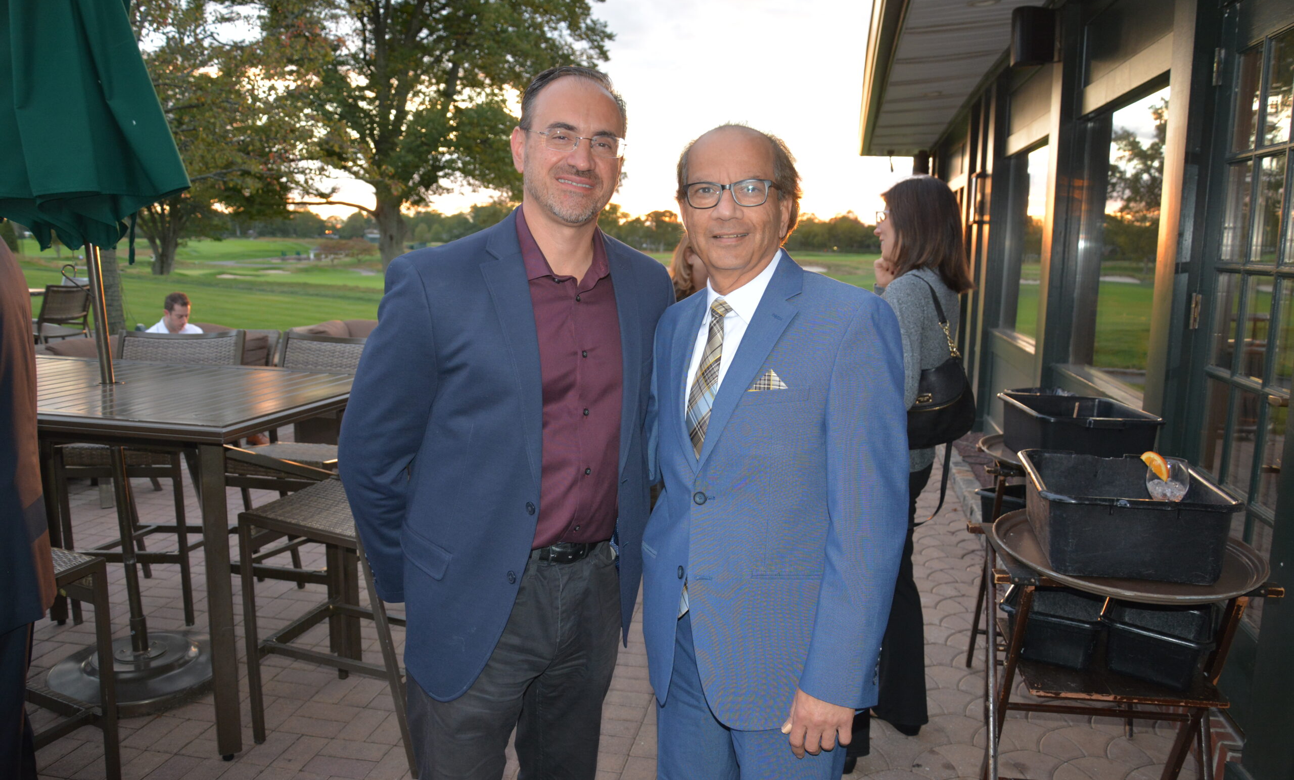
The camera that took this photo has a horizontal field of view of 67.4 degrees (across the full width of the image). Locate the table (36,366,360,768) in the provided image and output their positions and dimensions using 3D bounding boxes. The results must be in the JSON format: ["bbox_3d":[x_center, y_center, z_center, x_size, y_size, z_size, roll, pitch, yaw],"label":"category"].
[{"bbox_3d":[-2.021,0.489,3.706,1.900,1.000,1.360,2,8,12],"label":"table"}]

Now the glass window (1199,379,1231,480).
[{"bbox_3d":[1.810,0.119,3.095,0.030,0.315,0.195,3,9,12],"label":"glass window"}]

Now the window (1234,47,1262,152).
[{"bbox_3d":[1.813,-0.878,2.929,0.030,0.315,0.195,3,9,12],"label":"window"}]

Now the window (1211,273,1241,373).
[{"bbox_3d":[1.814,-0.212,3.038,0.030,0.315,0.195,3,9,12],"label":"window"}]

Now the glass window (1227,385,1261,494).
[{"bbox_3d":[1.799,0.154,2.927,0.030,0.310,0.190,2,8,12],"label":"glass window"}]

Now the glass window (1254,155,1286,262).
[{"bbox_3d":[1.761,-0.511,2.744,0.030,0.315,0.195,3,9,12],"label":"glass window"}]

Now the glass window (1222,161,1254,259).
[{"bbox_3d":[1.816,-0.550,2.986,0.030,0.315,0.195,3,9,12],"label":"glass window"}]

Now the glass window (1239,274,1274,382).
[{"bbox_3d":[1.798,-0.182,2.862,0.030,0.310,0.190,2,8,12],"label":"glass window"}]

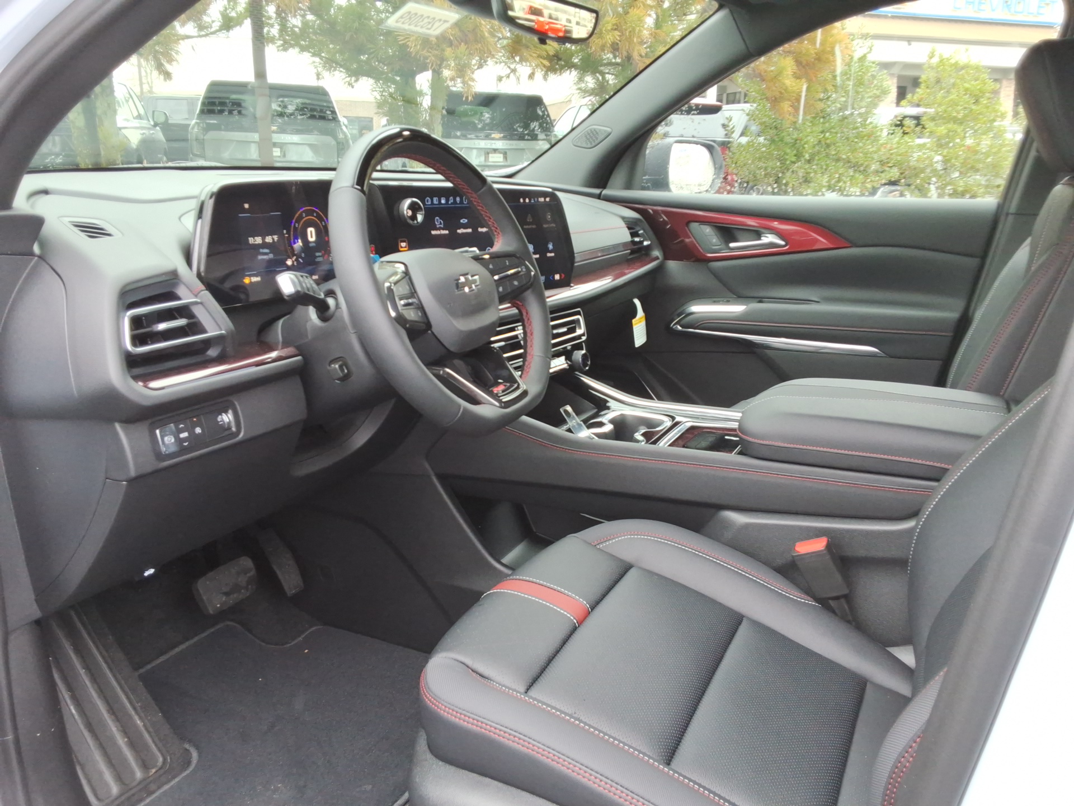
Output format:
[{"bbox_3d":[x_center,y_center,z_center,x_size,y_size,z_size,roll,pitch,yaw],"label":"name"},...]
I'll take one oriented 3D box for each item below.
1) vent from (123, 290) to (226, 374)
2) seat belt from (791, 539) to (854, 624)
[{"bbox_3d":[-0.379,-0.071,0.867,0.045,0.067,0.125,1,14,22],"label":"vent"},{"bbox_3d":[0.380,0.228,1.129,0.044,0.110,0.028,-27,0,30],"label":"seat belt"}]

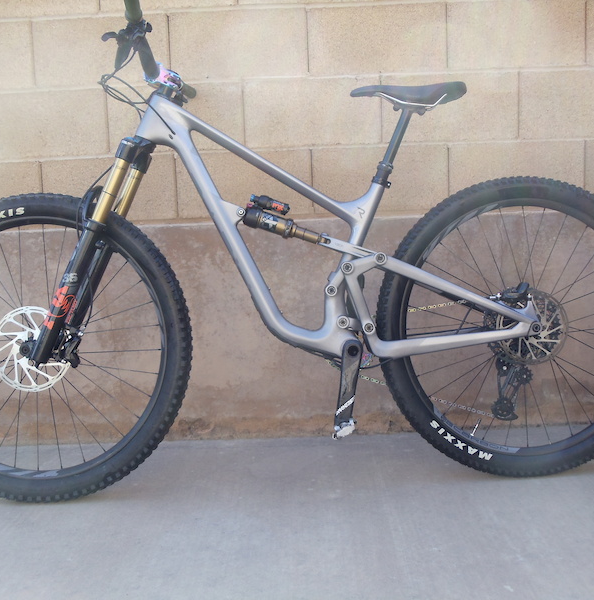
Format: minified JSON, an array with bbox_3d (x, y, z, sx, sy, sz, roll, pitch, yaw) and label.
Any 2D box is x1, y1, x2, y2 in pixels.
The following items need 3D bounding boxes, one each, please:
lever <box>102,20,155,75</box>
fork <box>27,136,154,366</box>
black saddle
[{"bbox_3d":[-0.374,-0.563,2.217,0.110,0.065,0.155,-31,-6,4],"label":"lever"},{"bbox_3d":[-0.490,-0.121,2.433,0.110,0.595,0.185,23,0,7],"label":"fork"},{"bbox_3d":[0.273,-0.500,2.483,0.278,0.060,0.145,-2,2,-4],"label":"black saddle"}]

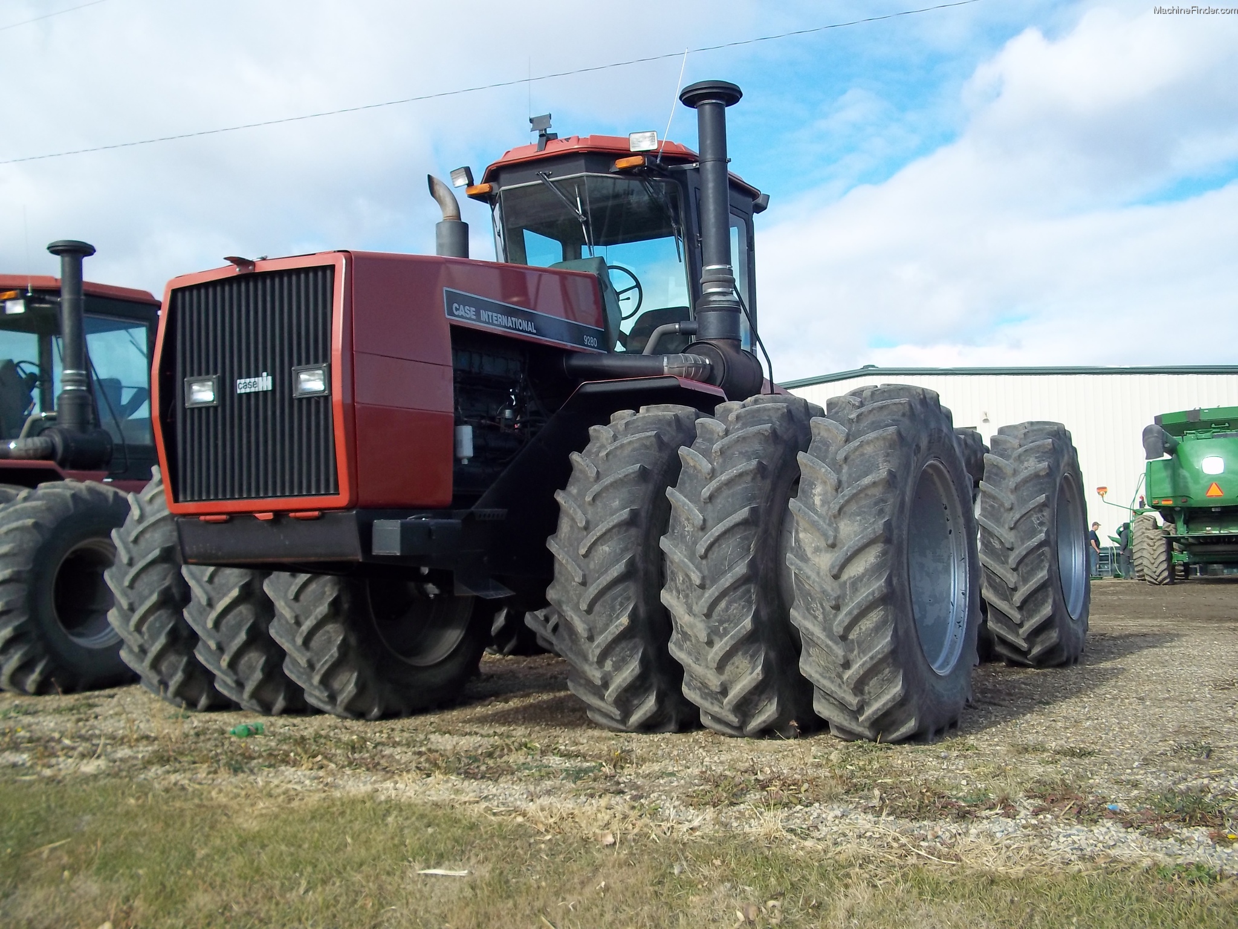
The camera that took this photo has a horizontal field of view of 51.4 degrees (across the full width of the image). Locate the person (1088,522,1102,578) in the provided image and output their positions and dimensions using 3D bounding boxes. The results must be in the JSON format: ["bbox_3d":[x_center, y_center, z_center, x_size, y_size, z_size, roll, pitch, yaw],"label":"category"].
[{"bbox_3d":[15.212,2.714,41.200,0.380,1.760,0.520,-2,-3,-3],"label":"person"}]

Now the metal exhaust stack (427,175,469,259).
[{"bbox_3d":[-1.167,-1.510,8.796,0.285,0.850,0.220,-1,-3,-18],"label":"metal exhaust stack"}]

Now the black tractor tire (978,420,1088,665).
[{"bbox_3d":[3.286,0.675,10.000,0.530,1.870,1.910,-4,-3,29],"label":"black tractor tire"}]

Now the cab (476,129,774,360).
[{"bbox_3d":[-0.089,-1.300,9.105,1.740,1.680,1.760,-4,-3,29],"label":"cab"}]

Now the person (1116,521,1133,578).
[{"bbox_3d":[15.903,2.716,40.400,0.400,1.760,0.520,-2,-3,3],"label":"person"}]

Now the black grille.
[{"bbox_3d":[-1.717,-0.357,6.090,1.050,1.060,0.100,-4,-3,29],"label":"black grille"}]

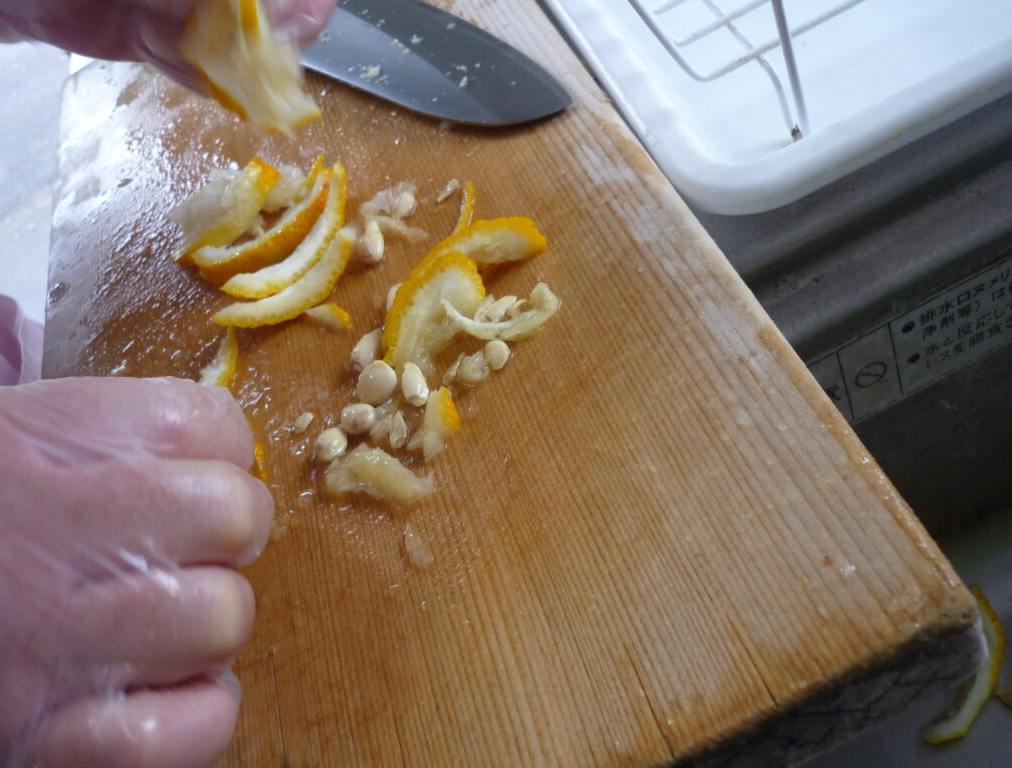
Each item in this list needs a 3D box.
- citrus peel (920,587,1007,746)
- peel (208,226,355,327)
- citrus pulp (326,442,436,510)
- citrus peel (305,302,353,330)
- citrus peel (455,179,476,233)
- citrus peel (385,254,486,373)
[{"bbox_3d":[0.162,0.099,0.343,0.018,0.010,0.059,14,63,35],"label":"citrus peel"},{"bbox_3d":[-0.067,-0.027,0.298,0.051,0.009,0.022,-32,47,3],"label":"peel"},{"bbox_3d":[-0.033,0.023,0.242,0.030,0.009,0.013,4,58,31],"label":"citrus pulp"},{"bbox_3d":[-0.053,-0.020,0.288,0.022,0.006,0.008,16,65,36],"label":"citrus peel"},{"bbox_3d":[-0.012,-0.054,0.292,0.005,0.005,0.024,-8,52,23],"label":"citrus peel"},{"bbox_3d":[-0.020,-0.018,0.263,0.036,0.014,0.019,-48,48,-12],"label":"citrus peel"}]

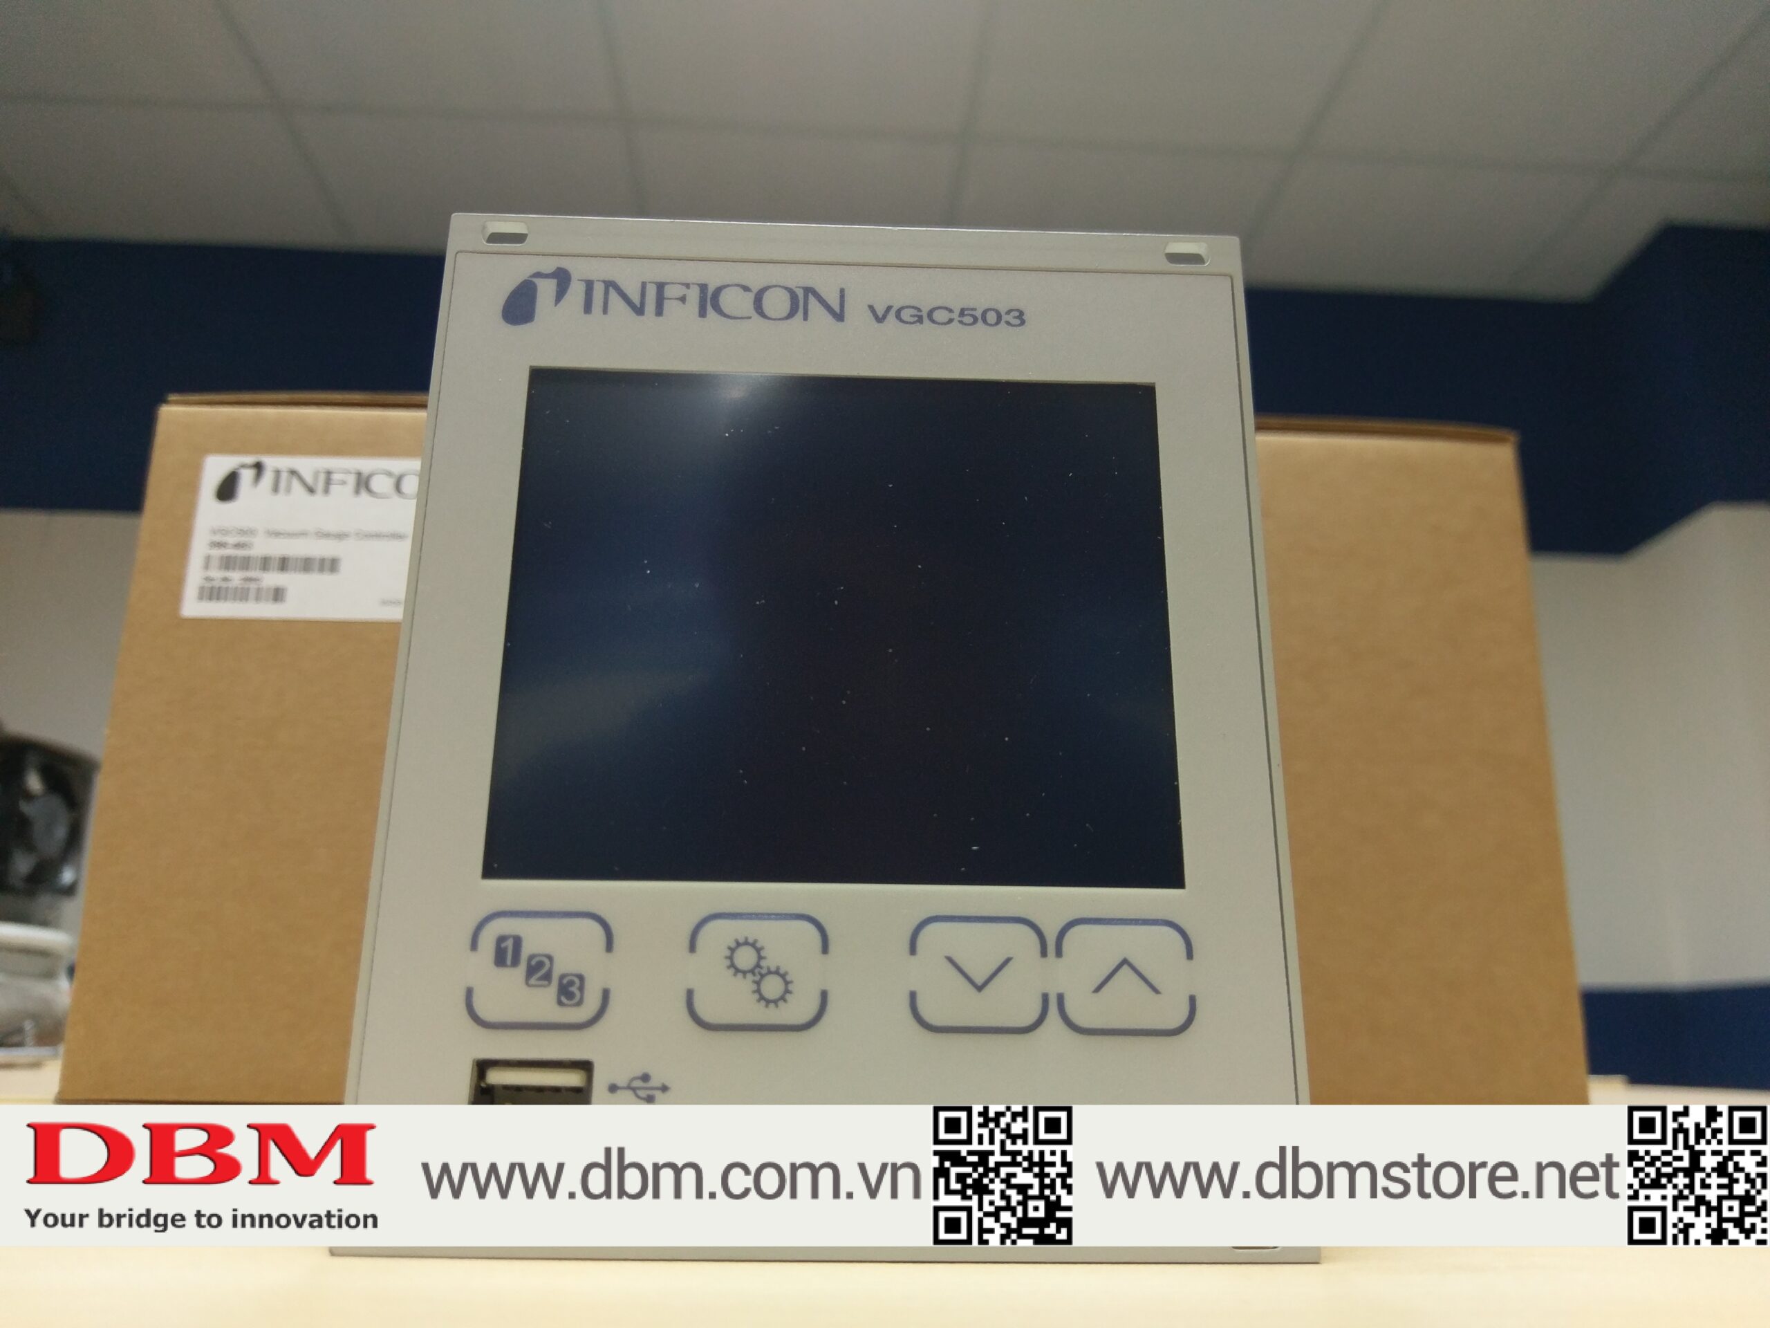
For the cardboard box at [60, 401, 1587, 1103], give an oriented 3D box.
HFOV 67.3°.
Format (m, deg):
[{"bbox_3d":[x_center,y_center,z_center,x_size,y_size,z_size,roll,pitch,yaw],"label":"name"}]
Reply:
[{"bbox_3d":[-0.016,0.055,0.505,0.400,0.195,0.280,1,-14,-2],"label":"cardboard box"}]

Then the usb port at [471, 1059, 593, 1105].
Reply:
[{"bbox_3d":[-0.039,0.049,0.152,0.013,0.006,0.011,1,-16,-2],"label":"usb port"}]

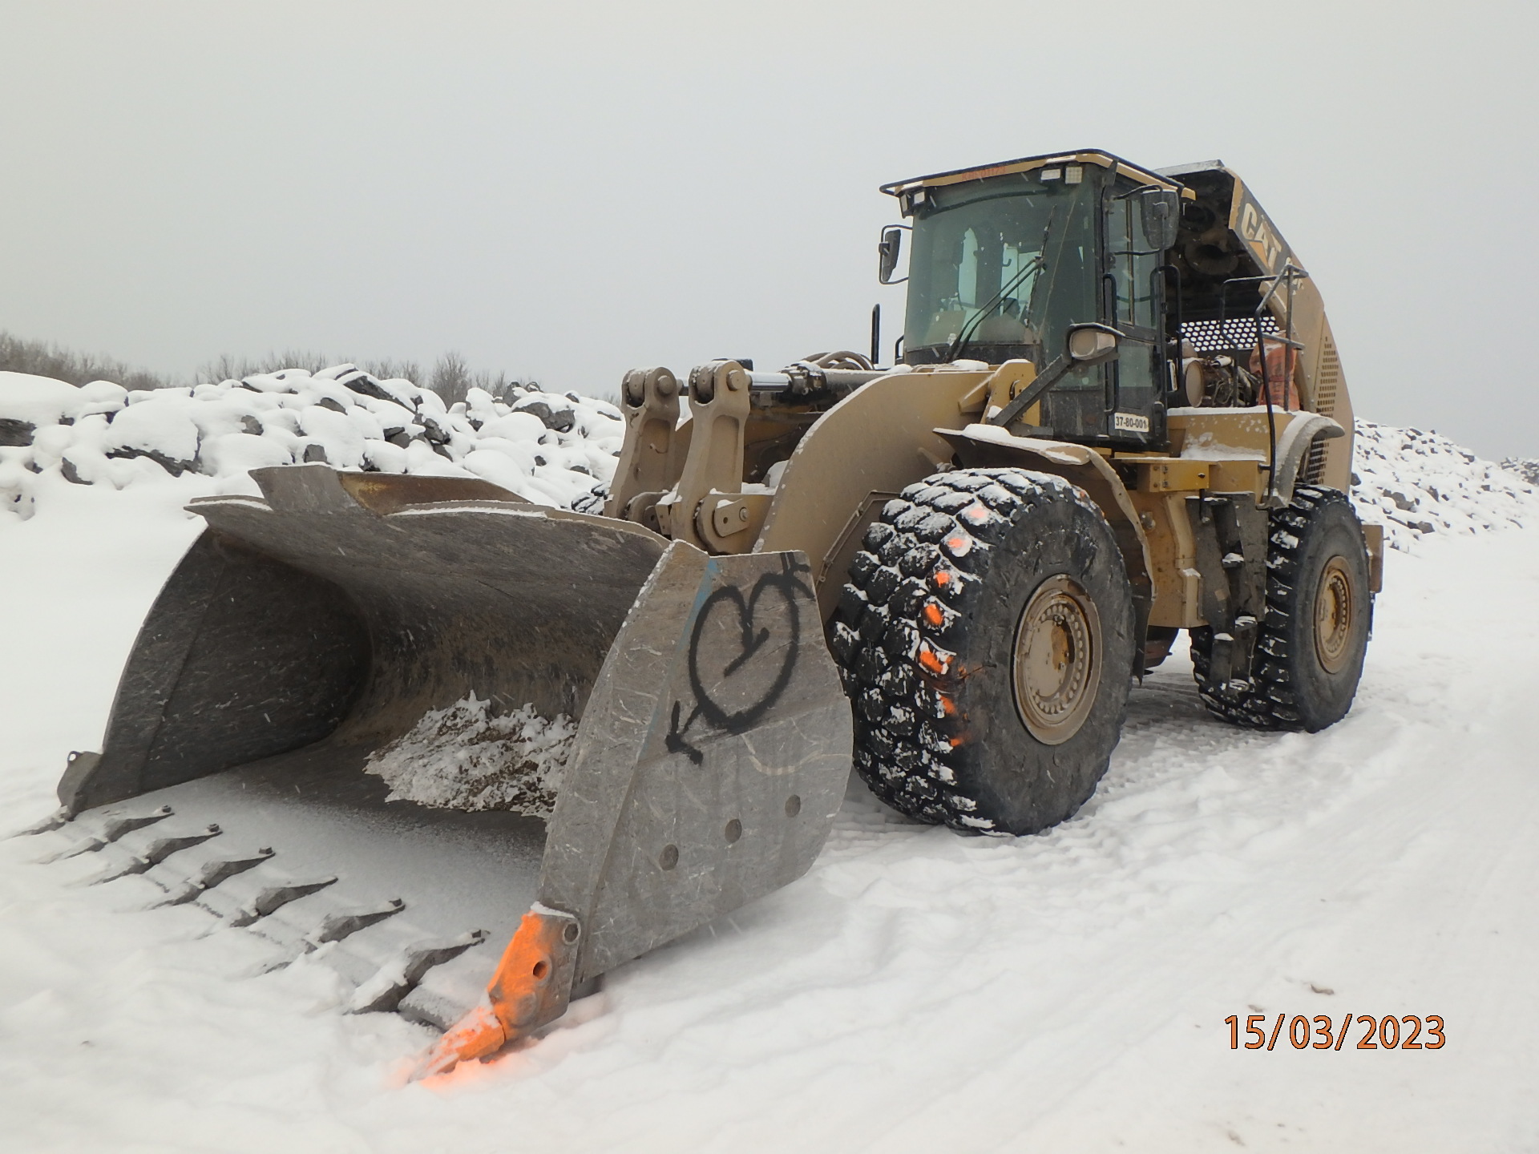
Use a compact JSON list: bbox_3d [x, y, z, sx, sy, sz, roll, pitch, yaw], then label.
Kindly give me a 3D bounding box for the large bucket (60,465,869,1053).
[{"bbox_3d":[-1.587,0.407,5.251,3.515,1.727,1.858,4,5,42],"label":"large bucket"}]

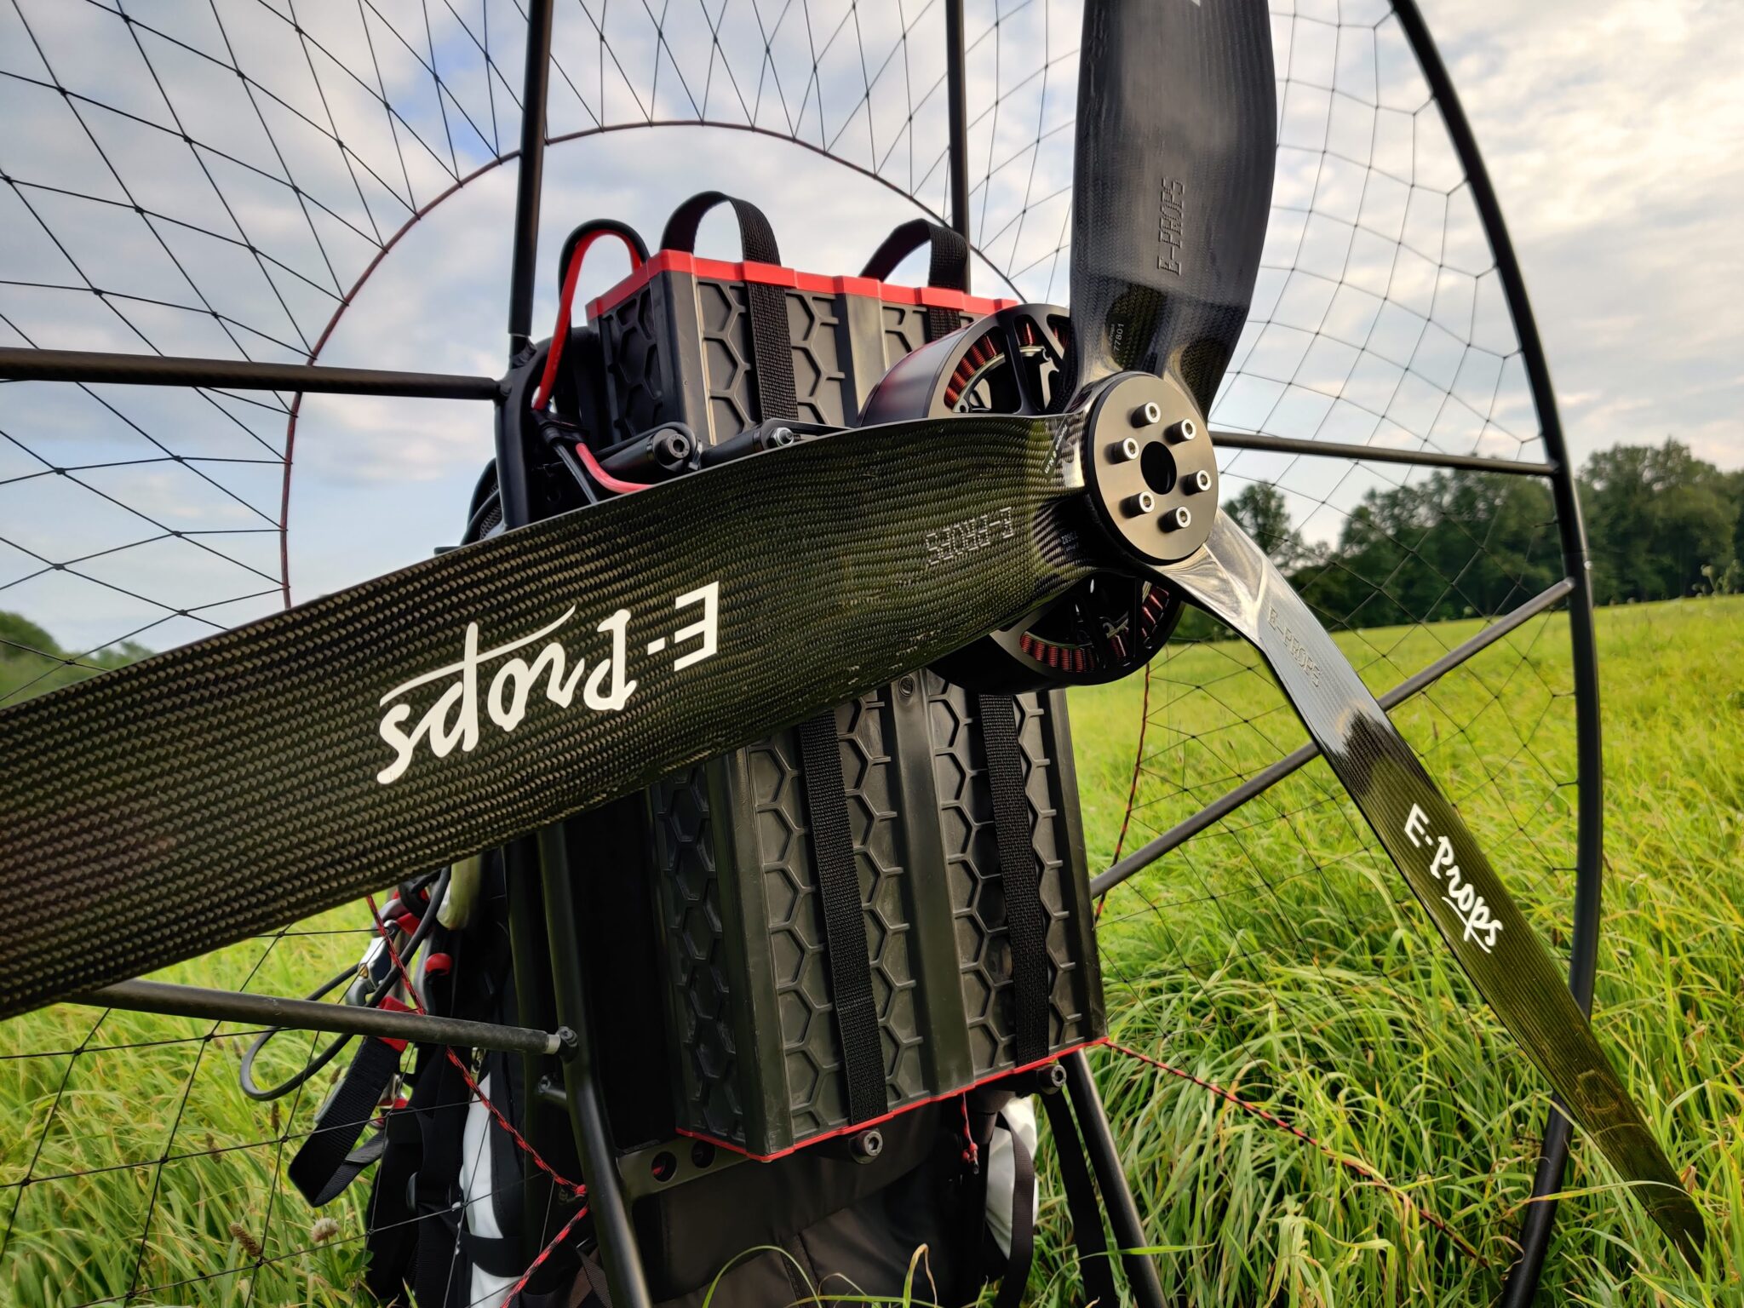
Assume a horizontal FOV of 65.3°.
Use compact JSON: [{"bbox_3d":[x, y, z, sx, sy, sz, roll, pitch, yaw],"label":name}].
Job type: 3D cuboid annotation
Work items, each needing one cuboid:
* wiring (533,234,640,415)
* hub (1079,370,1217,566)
[{"bbox_3d":[-0.159,-0.189,0.764,0.070,0.106,0.036,-4,-4,-38],"label":"wiring"},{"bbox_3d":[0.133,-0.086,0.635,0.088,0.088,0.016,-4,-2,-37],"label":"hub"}]

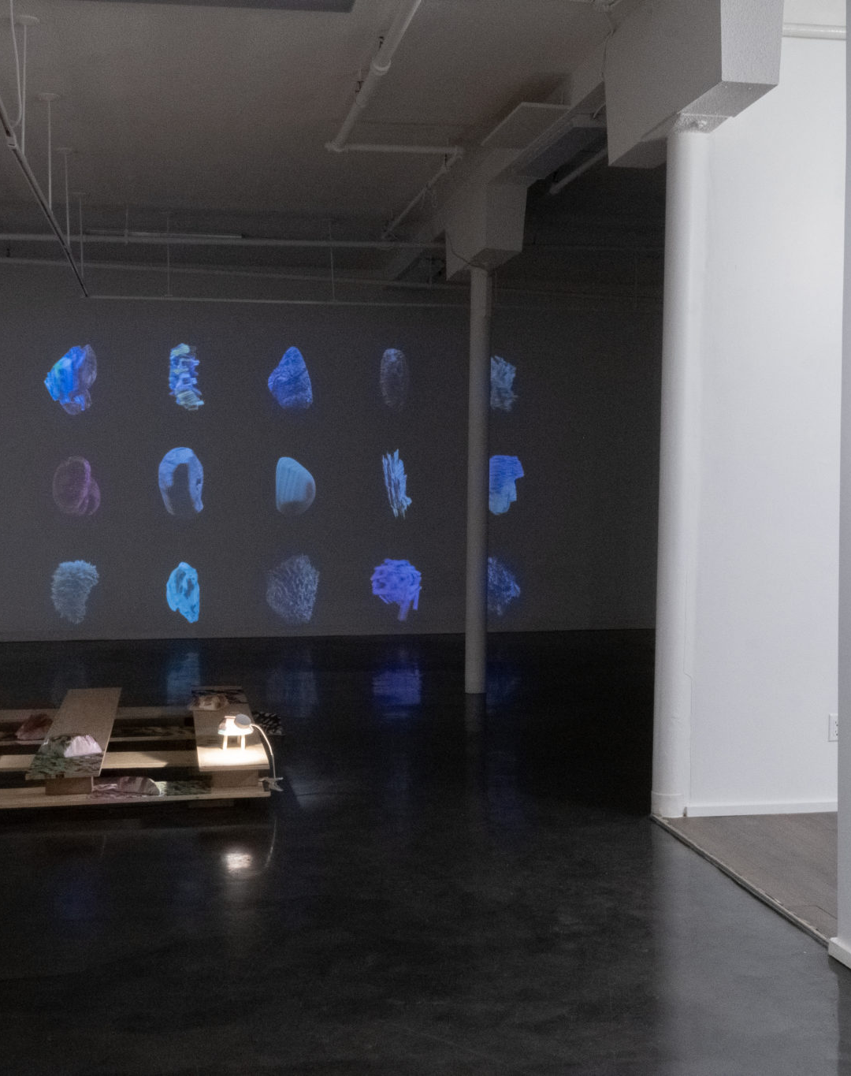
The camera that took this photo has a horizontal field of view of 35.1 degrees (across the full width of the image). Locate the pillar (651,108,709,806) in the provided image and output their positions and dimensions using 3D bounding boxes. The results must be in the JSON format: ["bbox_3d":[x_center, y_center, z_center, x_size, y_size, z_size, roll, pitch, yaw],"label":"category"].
[{"bbox_3d":[1.069,-0.247,5.652,0.165,2.869,0.165,0,3,-11],"label":"pillar"}]

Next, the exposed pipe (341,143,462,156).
[{"bbox_3d":[-0.129,-2.074,7.173,0.650,0.042,0.042,0,3,-8],"label":"exposed pipe"}]

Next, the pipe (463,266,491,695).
[{"bbox_3d":[0.345,-0.362,8.871,0.140,2.783,0.140,0,3,-11],"label":"pipe"}]

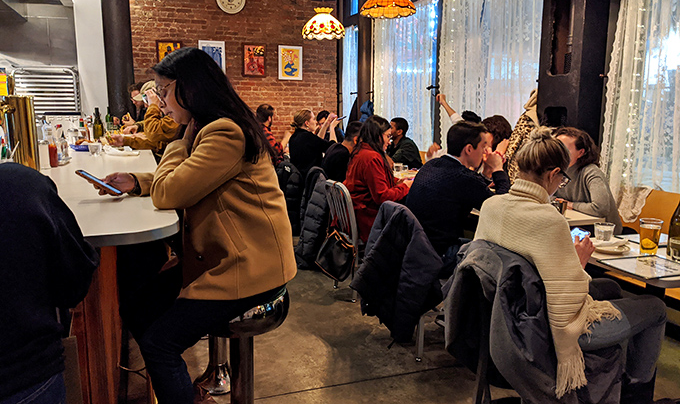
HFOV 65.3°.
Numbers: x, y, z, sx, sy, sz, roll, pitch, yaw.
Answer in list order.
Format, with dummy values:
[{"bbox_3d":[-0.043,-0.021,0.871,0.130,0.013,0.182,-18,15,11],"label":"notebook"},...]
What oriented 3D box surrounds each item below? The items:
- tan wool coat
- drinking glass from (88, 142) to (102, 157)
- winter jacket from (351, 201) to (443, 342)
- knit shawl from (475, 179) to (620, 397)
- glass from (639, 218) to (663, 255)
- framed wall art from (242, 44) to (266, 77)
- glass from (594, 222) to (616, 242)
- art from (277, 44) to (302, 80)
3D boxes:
[{"bbox_3d":[-0.400,0.003,1.699,0.480,0.550,0.450,-3,10,-21],"label":"tan wool coat"},{"bbox_3d":[-1.766,-0.373,3.823,0.088,0.085,0.088,-3,10,-21],"label":"drinking glass"},{"bbox_3d":[0.269,0.329,2.866,0.320,0.660,0.470,-3,10,-21],"label":"winter jacket"},{"bbox_3d":[0.773,0.270,2.052,0.470,0.720,0.470,-3,10,-21],"label":"knit shawl"},{"bbox_3d":[1.210,0.136,2.063,0.089,0.135,0.089,-3,10,-21],"label":"glass"},{"bbox_3d":[-1.185,-1.968,7.389,0.342,0.450,0.030,-3,10,-21],"label":"framed wall art"},{"bbox_3d":[1.137,0.131,2.260,0.088,0.077,0.088,-3,10,-21],"label":"glass"},{"bbox_3d":[-0.699,-1.982,7.577,0.358,0.468,0.030,-3,10,-21],"label":"art"}]

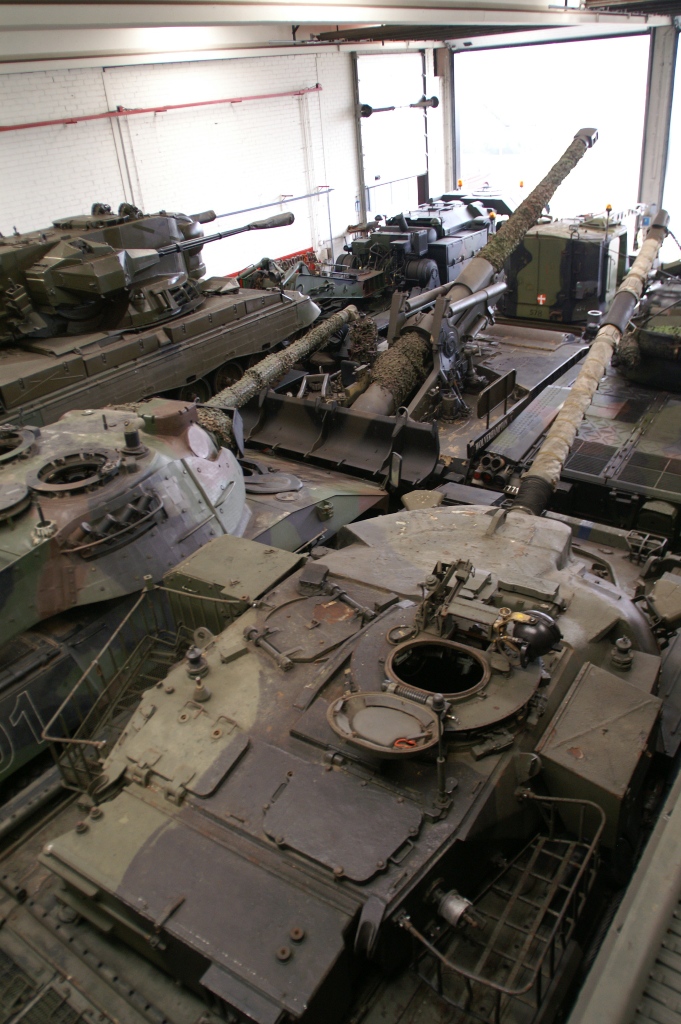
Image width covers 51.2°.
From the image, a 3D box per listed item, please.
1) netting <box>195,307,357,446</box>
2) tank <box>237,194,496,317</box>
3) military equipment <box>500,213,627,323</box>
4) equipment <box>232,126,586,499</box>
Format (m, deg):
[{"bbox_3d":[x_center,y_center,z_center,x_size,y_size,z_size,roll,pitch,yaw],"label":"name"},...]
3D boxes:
[{"bbox_3d":[-0.710,-2.225,10.170,0.360,0.360,4.050,10,35,25],"label":"netting"},{"bbox_3d":[1.232,-5.196,15.717,3.200,2.800,6.300,20,40,36],"label":"tank"},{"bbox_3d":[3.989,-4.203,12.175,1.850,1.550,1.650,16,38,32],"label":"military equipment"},{"bbox_3d":[2.276,-3.448,11.424,3.150,4.100,9.700,16,38,32],"label":"equipment"}]

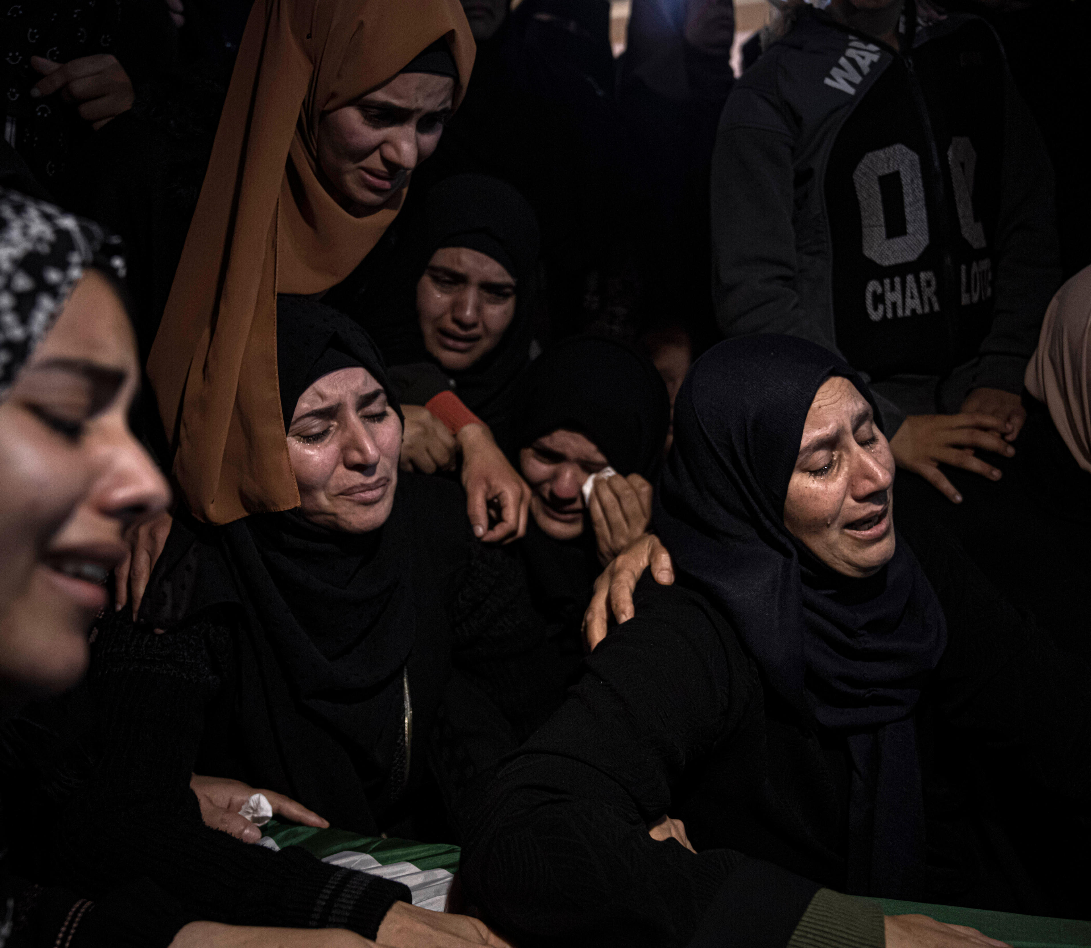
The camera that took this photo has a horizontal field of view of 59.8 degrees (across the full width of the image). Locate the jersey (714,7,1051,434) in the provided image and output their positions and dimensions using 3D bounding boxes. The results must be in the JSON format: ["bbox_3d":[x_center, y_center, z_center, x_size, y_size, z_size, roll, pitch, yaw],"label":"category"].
[{"bbox_3d":[0.447,-0.315,1.270,0.400,0.530,0.260,-7,11,-7],"label":"jersey"}]

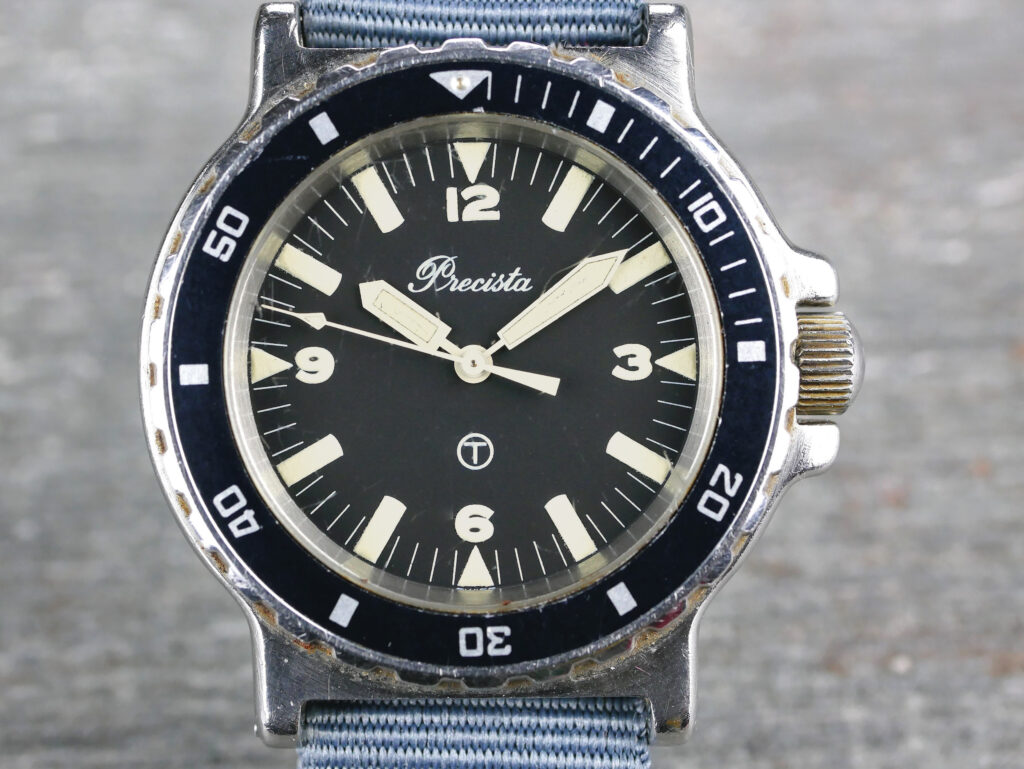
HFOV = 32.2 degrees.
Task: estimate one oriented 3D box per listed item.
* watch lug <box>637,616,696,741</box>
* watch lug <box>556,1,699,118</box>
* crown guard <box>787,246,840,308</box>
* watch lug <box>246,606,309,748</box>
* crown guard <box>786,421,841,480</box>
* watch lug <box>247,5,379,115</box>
[{"bbox_3d":[0.009,0.018,0.108,0.004,0.005,0.008,0,89,0],"label":"watch lug"},{"bbox_3d":[0.007,-0.020,0.109,0.008,0.005,0.007,0,89,0],"label":"watch lug"},{"bbox_3d":[0.018,-0.007,0.108,0.003,0.004,0.004,0,89,0],"label":"crown guard"},{"bbox_3d":[-0.014,0.018,0.108,0.004,0.005,0.008,0,89,0],"label":"watch lug"},{"bbox_3d":[0.018,0.004,0.108,0.003,0.004,0.004,0,89,0],"label":"crown guard"},{"bbox_3d":[-0.012,-0.020,0.109,0.008,0.005,0.007,0,89,0],"label":"watch lug"}]

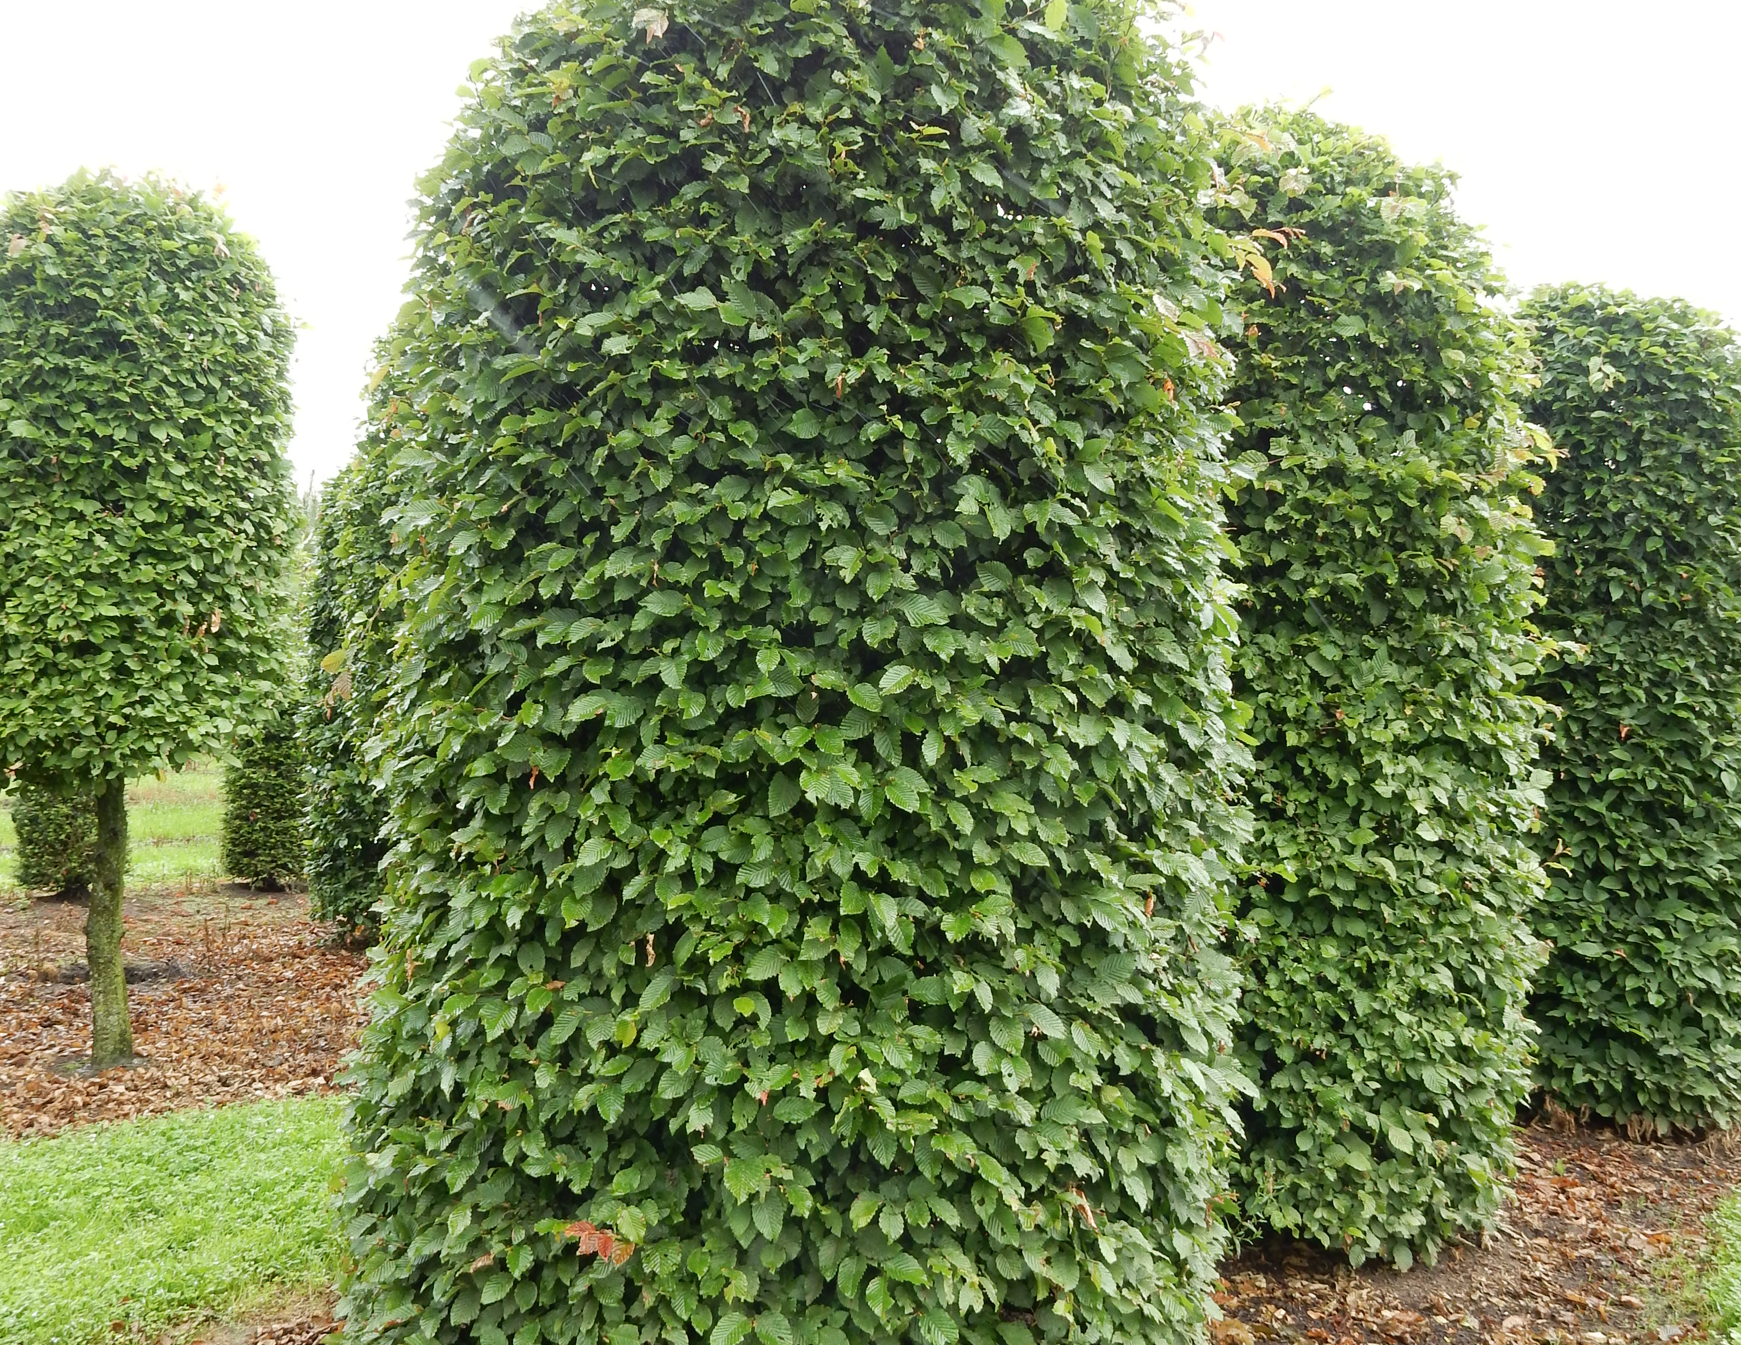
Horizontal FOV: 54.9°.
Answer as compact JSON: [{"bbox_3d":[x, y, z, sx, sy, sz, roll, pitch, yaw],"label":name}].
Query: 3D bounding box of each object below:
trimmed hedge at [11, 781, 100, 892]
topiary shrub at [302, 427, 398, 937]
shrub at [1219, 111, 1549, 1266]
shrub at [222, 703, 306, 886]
[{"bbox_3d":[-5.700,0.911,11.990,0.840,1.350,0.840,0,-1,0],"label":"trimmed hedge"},{"bbox_3d":[-2.800,-0.033,10.301,1.450,3.200,1.450,0,-1,0],"label":"topiary shrub"},{"bbox_3d":[1.200,-0.069,4.951,1.550,3.150,1.550,0,-1,0],"label":"shrub"},{"bbox_3d":[-4.460,0.842,12.491,0.800,1.500,0.800,0,-1,0],"label":"shrub"}]

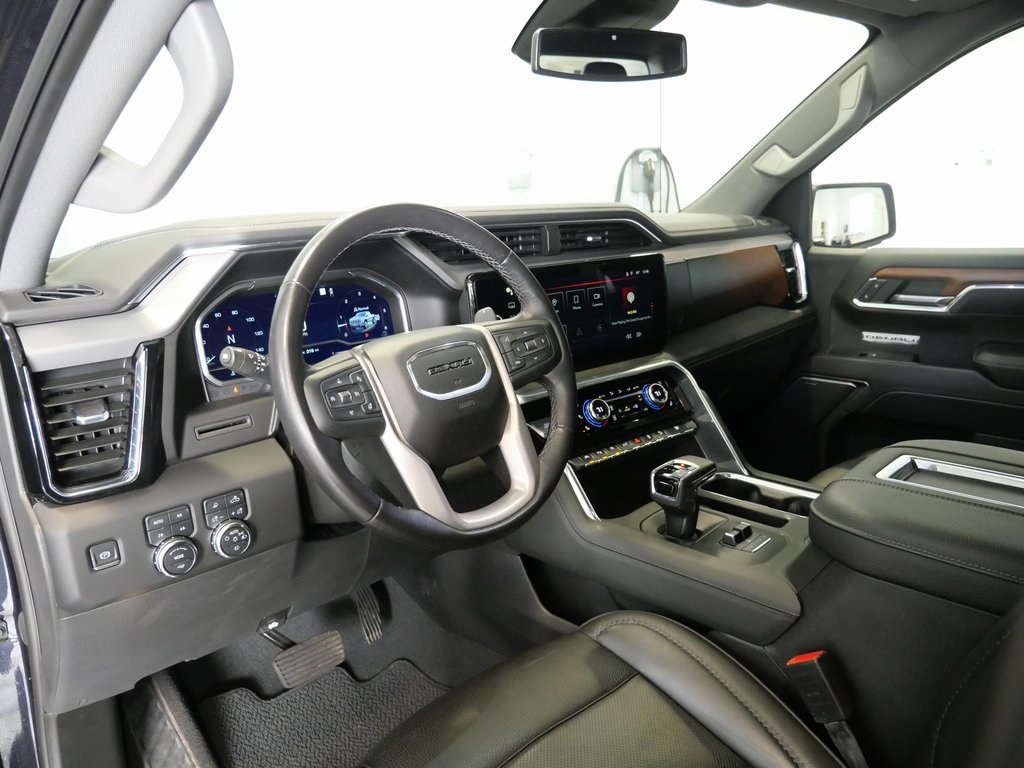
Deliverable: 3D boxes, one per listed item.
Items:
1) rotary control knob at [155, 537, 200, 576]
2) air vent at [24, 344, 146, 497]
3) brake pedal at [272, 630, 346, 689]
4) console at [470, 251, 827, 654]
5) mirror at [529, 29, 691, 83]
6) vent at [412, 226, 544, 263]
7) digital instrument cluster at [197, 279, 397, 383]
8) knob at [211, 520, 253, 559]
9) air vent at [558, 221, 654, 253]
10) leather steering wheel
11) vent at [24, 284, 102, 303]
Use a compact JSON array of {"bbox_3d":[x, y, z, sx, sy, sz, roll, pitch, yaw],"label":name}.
[{"bbox_3d":[-0.368,0.188,0.780,0.044,0.044,0.024,-14,5,-38],"label":"rotary control knob"},{"bbox_3d":[-0.408,0.037,0.702,0.107,0.138,0.040,-13,16,-39],"label":"air vent"},{"bbox_3d":[-0.341,0.463,1.192,0.112,0.055,0.030,-13,-20,-39],"label":"brake pedal"},{"bbox_3d":[0.262,0.032,1.011,0.420,0.400,0.510,-14,17,-38],"label":"console"},{"bbox_3d":[0.136,-0.463,1.000,0.243,0.068,0.037,-8,18,-20],"label":"mirror"},{"bbox_3d":[-0.050,-0.216,1.102,0.235,0.052,0.045,-14,17,-38],"label":"vent"},{"bbox_3d":[-0.279,-0.084,0.990,0.300,0.125,0.030,-13,3,-39],"label":"digital instrument cluster"},{"bbox_3d":[-0.301,0.166,0.761,0.041,0.041,0.020,-13,8,-39],"label":"knob"},{"bbox_3d":[0.162,-0.266,1.271,0.240,0.050,0.040,-14,17,-38],"label":"air vent"},{"bbox_3d":[-0.087,-0.011,0.808,0.383,0.383,0.100,-13,-4,-39],"label":"leather steering wheel"},{"bbox_3d":[-0.524,-0.108,0.831,0.080,0.018,0.055,-14,17,-38],"label":"vent"}]

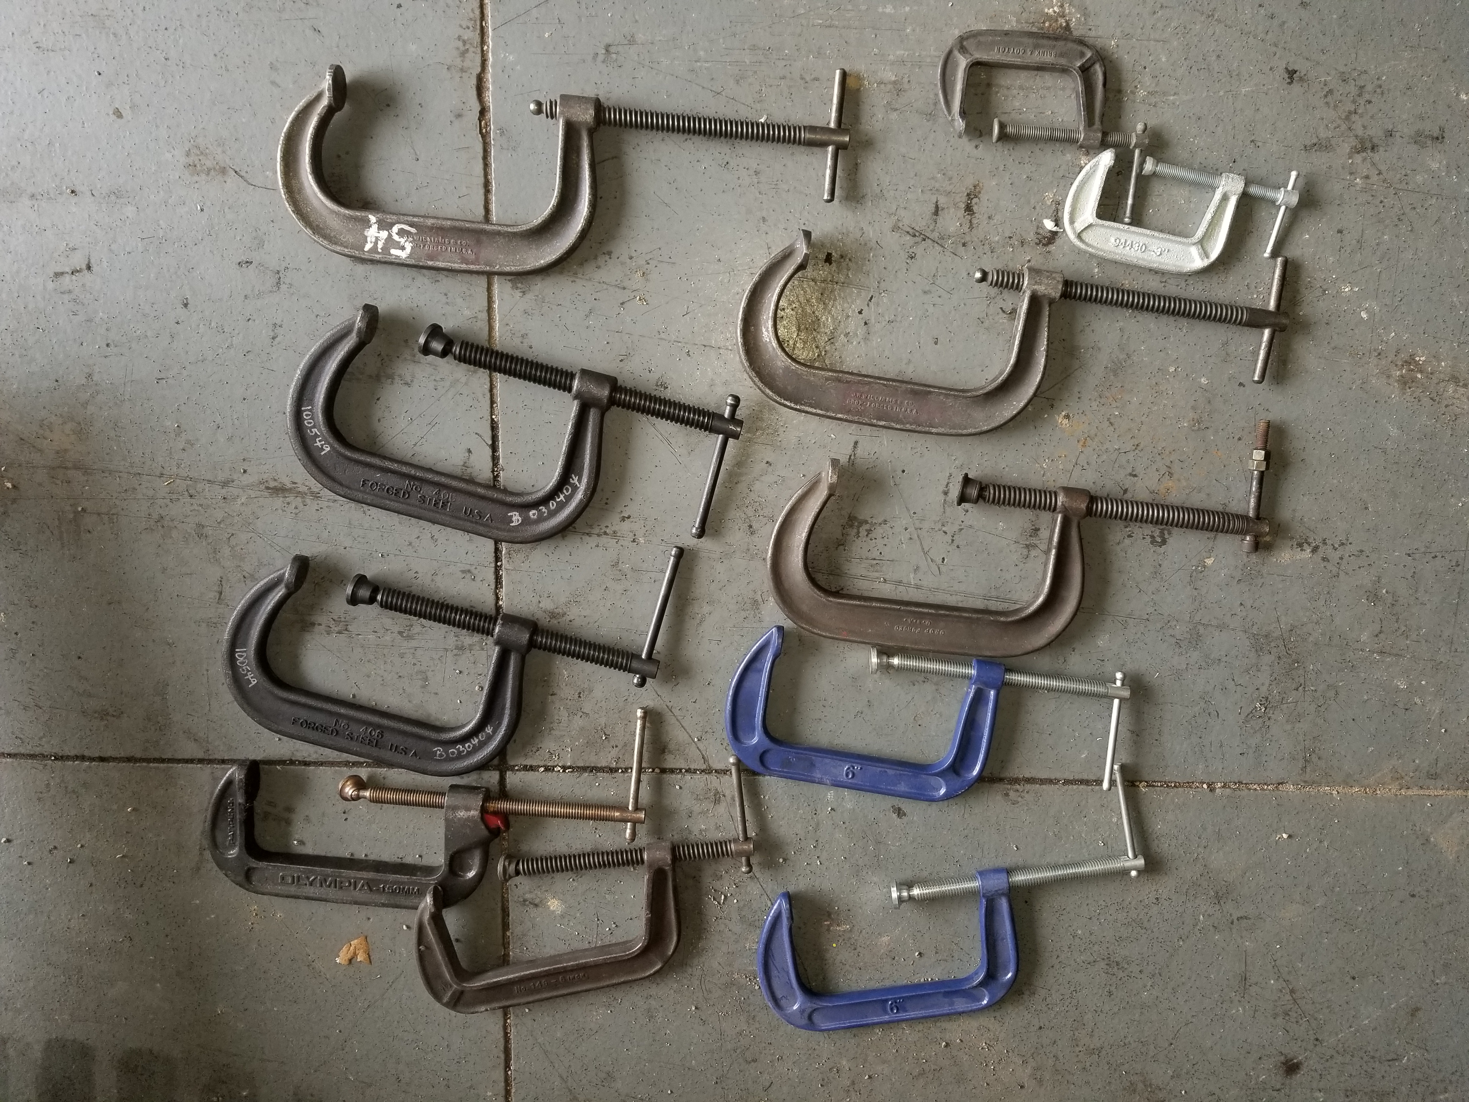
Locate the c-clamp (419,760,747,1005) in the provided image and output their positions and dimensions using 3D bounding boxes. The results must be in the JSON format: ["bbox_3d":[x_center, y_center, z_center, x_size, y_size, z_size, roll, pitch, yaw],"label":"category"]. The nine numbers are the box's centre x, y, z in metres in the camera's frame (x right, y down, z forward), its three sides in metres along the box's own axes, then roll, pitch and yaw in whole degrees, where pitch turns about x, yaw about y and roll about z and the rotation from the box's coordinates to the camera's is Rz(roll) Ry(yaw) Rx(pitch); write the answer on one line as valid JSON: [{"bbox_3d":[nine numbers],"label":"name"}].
[{"bbox_3d":[-0.137,0.309,1.010,0.321,0.034,0.215,-6,97,3],"label":"c-clamp"}]

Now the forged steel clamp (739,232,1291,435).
[{"bbox_3d":[0.233,-0.185,0.934,0.454,0.036,0.186,9,98,1],"label":"forged steel clamp"}]

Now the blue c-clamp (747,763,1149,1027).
[{"bbox_3d":[0.195,0.320,1.006,0.359,0.028,0.213,-8,97,4],"label":"blue c-clamp"}]

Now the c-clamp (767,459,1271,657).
[{"bbox_3d":[0.241,0.021,0.962,0.423,0.033,0.156,8,98,2],"label":"c-clamp"}]

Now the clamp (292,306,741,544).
[{"bbox_3d":[-0.199,-0.095,0.966,0.391,0.035,0.179,15,98,1],"label":"clamp"}]

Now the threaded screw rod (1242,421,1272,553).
[{"bbox_3d":[0.447,-0.055,0.945,0.015,0.015,0.114,4,95,2],"label":"threaded screw rod"}]

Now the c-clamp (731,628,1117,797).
[{"bbox_3d":[0.169,0.153,0.985,0.353,0.028,0.141,7,98,2],"label":"c-clamp"}]

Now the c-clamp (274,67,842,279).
[{"bbox_3d":[-0.147,-0.328,0.933,0.483,0.036,0.192,6,98,2],"label":"c-clamp"}]

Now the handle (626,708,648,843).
[{"bbox_3d":[-0.089,0.204,1.001,0.009,0.009,0.122,5,91,2],"label":"handle"}]

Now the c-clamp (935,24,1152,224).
[{"bbox_3d":[0.256,-0.353,0.918,0.177,0.023,0.148,4,98,2],"label":"c-clamp"}]

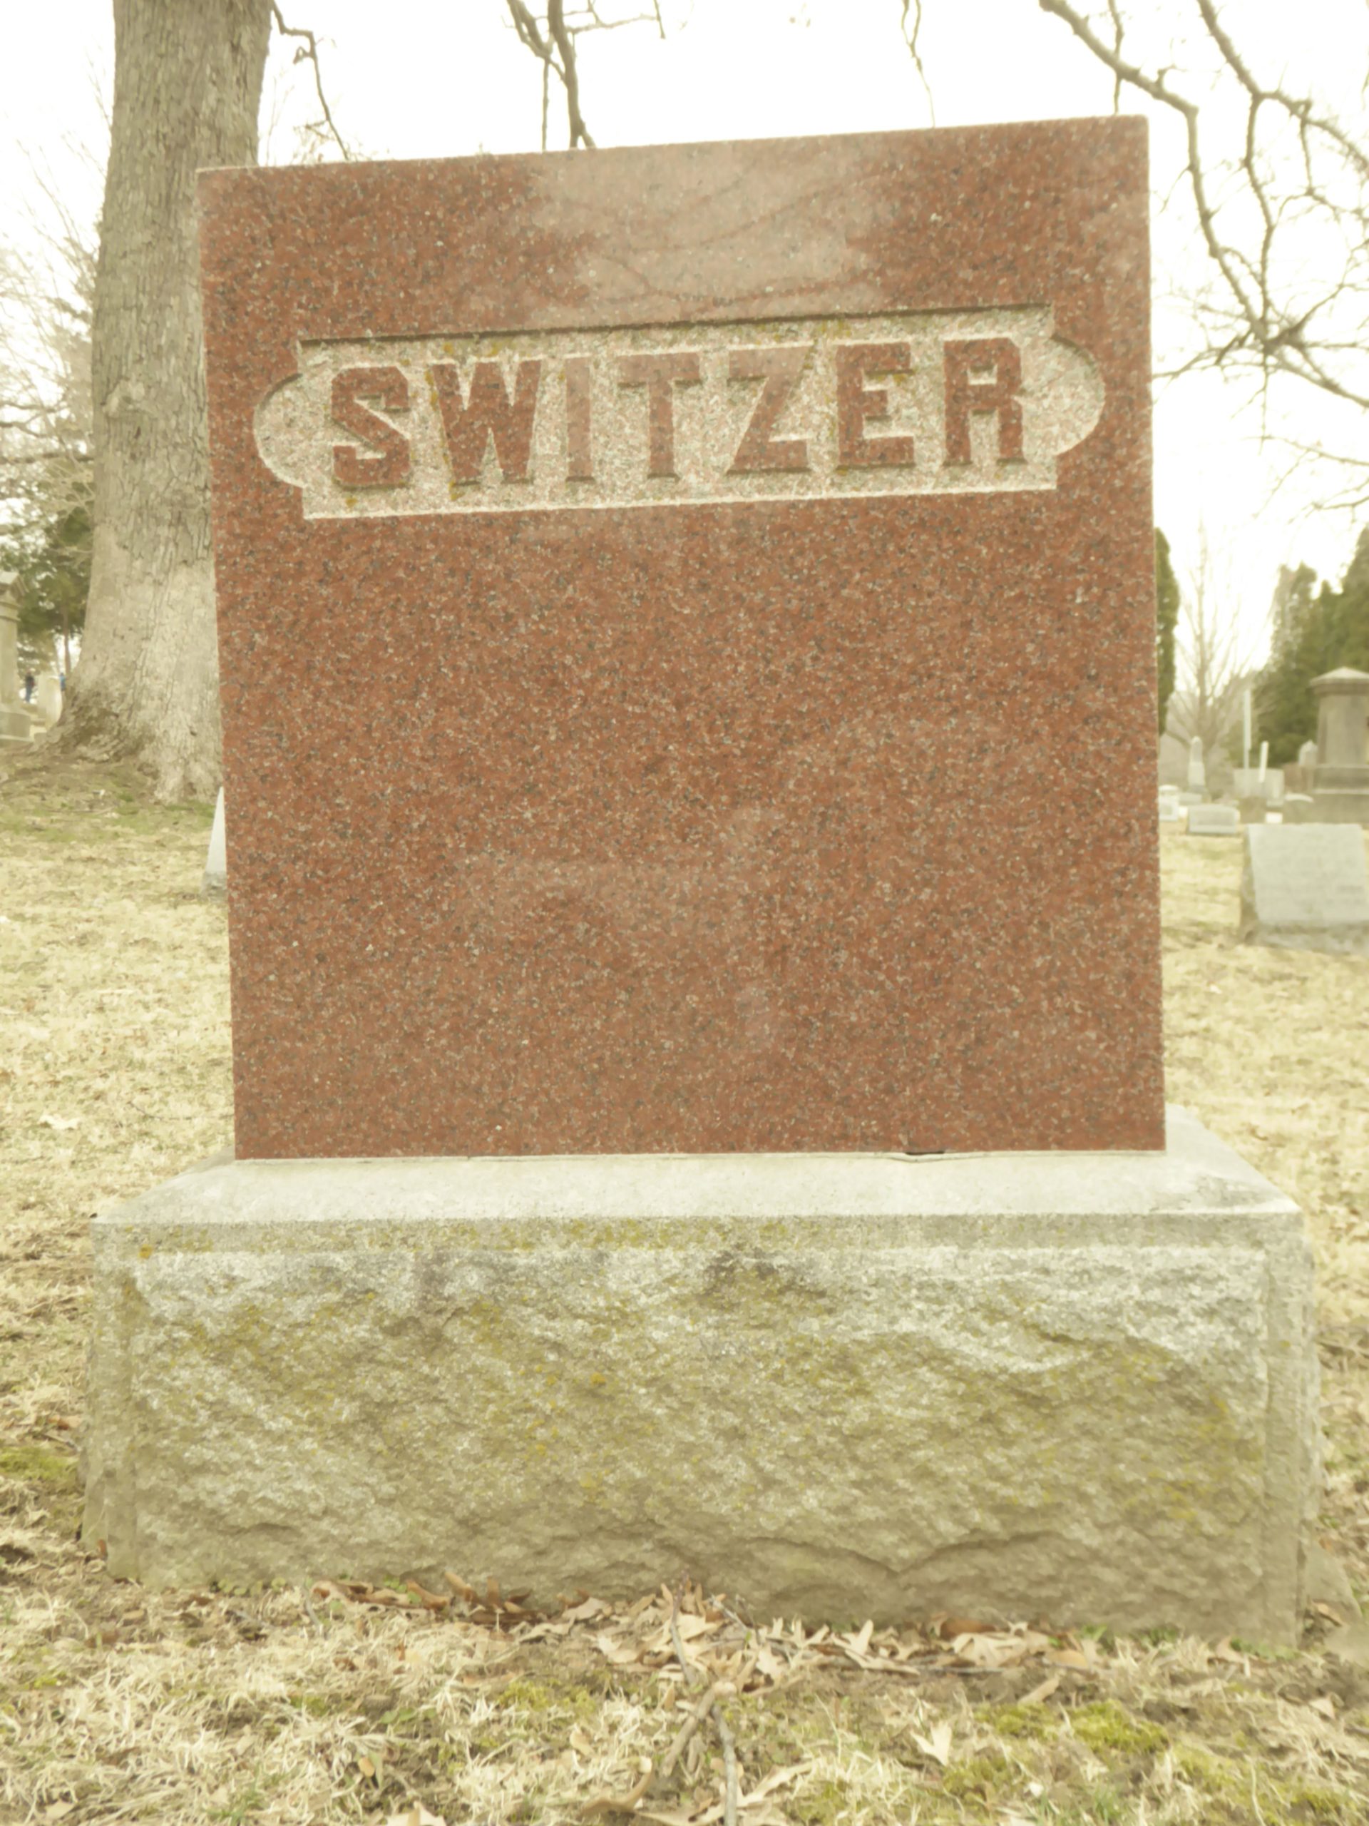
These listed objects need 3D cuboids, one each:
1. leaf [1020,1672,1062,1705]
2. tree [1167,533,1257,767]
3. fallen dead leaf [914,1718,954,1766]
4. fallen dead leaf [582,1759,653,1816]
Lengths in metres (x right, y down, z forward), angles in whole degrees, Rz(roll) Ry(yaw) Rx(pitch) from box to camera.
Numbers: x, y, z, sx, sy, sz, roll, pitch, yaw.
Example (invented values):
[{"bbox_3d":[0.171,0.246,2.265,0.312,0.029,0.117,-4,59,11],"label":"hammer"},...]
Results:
[{"bbox_3d":[0.314,0.682,1.620,0.025,0.014,0.055,1,3,30],"label":"leaf"},{"bbox_3d":[17.130,-8.600,60.000,2.900,7.500,2.900,0,3,16],"label":"tree"},{"bbox_3d":[0.204,0.678,1.510,0.031,0.017,0.048,-1,2,-12],"label":"fallen dead leaf"},{"bbox_3d":[-0.051,0.667,1.410,0.048,0.020,0.048,0,2,14],"label":"fallen dead leaf"}]

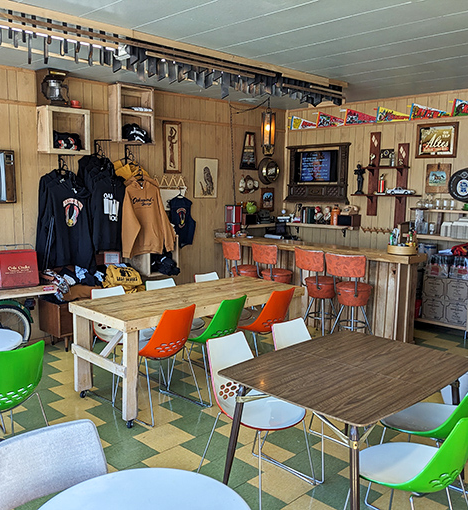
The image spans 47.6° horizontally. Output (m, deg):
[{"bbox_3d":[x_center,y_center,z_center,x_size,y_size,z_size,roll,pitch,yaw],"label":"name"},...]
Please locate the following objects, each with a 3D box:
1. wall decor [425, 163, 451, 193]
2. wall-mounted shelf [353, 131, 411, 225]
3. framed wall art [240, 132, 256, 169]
[{"bbox_3d":[2.427,-0.901,6.276,0.030,0.337,0.285,-7,11,-44],"label":"wall decor"},{"bbox_3d":[1.959,-0.952,6.813,0.180,1.245,0.910,-7,11,-44],"label":"wall-mounted shelf"},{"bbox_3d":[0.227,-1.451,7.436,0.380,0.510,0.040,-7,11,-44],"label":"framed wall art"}]

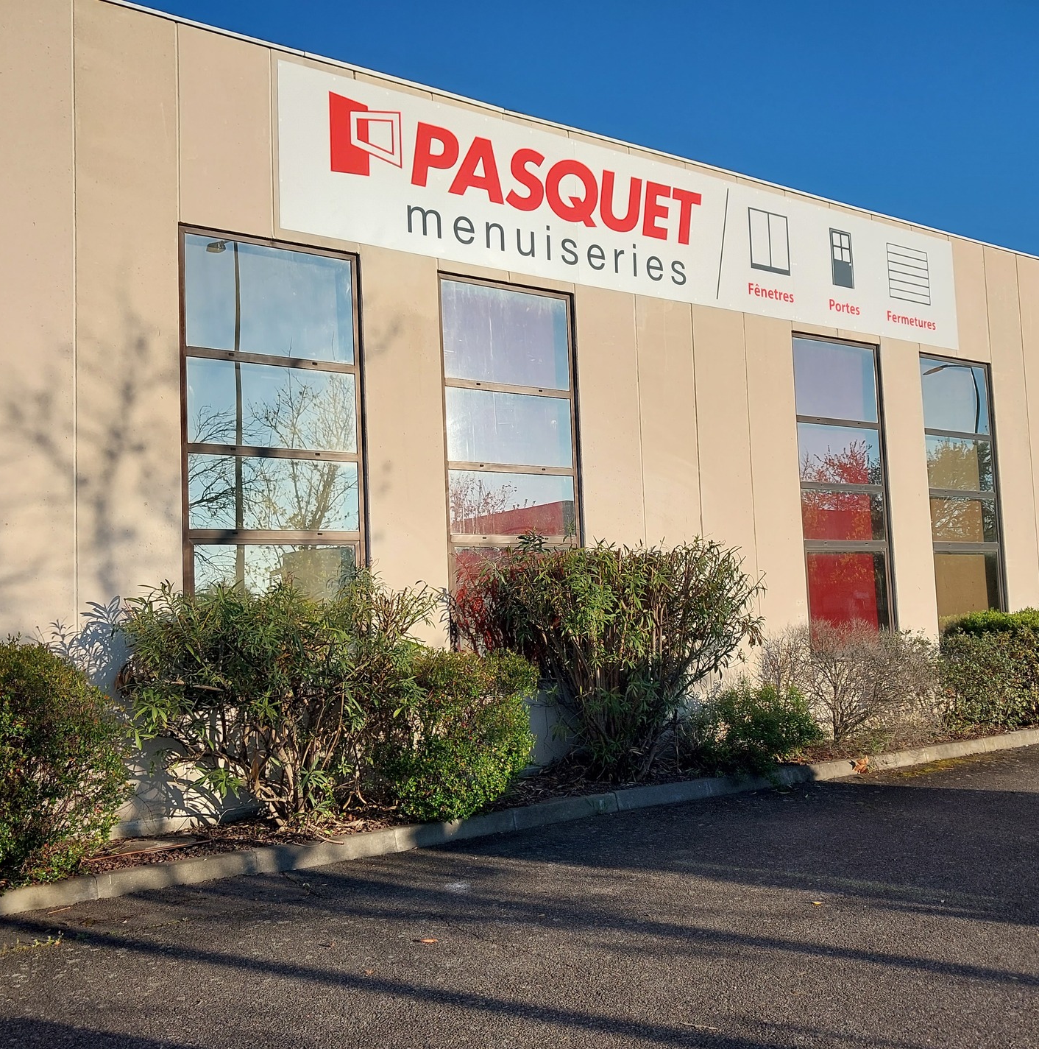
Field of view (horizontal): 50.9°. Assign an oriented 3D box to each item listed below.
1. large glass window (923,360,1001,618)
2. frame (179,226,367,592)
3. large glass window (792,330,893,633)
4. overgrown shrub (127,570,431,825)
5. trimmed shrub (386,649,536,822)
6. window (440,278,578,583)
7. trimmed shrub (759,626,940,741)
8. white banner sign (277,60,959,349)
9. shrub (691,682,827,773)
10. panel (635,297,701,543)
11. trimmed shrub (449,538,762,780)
[{"bbox_3d":[5.520,-0.392,13.622,1.470,3.400,0.130,1,-6,-34],"label":"large glass window"},{"bbox_3d":[-1.942,-0.664,8.597,1.470,3.200,0.130,1,-6,-34],"label":"frame"},{"bbox_3d":[3.555,-0.350,12.037,1.453,3.441,0.100,1,-5,-35],"label":"large glass window"},{"bbox_3d":[-1.691,1.261,7.772,2.000,1.770,1.200,1,-6,-34],"label":"overgrown shrub"},{"bbox_3d":[-0.407,1.514,8.140,1.140,1.160,1.050,-2,-4,0],"label":"trimmed shrub"},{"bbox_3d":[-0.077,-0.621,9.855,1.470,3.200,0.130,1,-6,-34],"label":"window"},{"bbox_3d":[3.374,1.594,11.023,2.380,1.200,0.900,1,-5,-35],"label":"trimmed shrub"},{"bbox_3d":[1.776,-2.884,10.941,8.816,1.356,0.050,1,-5,-35],"label":"white banner sign"},{"bbox_3d":[2.178,1.861,10.243,1.250,0.810,0.900,1,-6,-34],"label":"shrub"},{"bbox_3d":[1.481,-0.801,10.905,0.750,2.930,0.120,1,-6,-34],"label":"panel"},{"bbox_3d":[0.803,1.121,9.108,3.000,1.980,1.200,1,-5,-35],"label":"trimmed shrub"}]

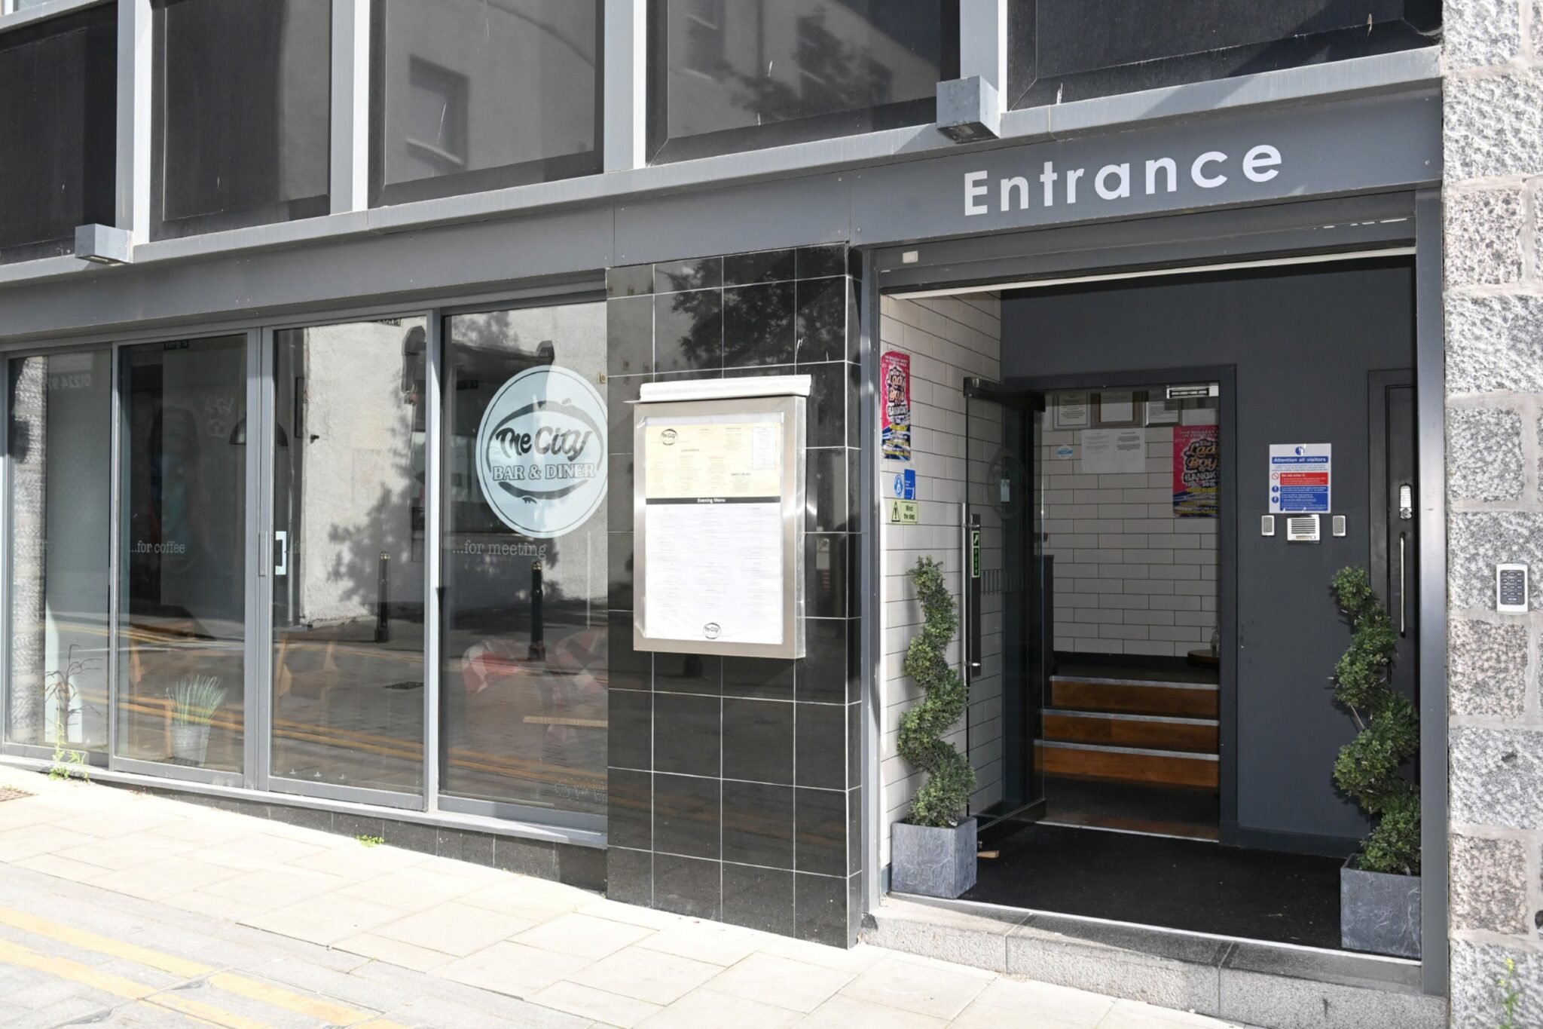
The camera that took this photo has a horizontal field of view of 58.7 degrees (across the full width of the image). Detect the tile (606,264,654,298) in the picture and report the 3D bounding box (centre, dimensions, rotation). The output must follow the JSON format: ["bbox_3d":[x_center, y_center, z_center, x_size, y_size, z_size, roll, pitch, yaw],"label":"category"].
[{"bbox_3d":[-0.542,-0.905,5.347,0.210,0.115,0.015,0,-1,29],"label":"tile"}]

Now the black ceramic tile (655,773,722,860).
[{"bbox_3d":[-0.319,1.150,5.228,0.310,0.308,0.012,0,-1,28],"label":"black ceramic tile"}]

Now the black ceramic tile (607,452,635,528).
[{"bbox_3d":[-0.546,-0.081,5.353,0.211,0.304,0.010,0,-1,29],"label":"black ceramic tile"}]

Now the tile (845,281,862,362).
[{"bbox_3d":[0.296,-0.701,4.981,0.012,0.308,0.123,0,-1,28],"label":"tile"}]

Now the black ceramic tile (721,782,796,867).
[{"bbox_3d":[-0.046,1.144,5.061,0.307,0.304,0.010,0,-1,29],"label":"black ceramic tile"}]

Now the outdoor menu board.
[{"bbox_3d":[-0.202,0.011,5.017,0.700,1.002,0.110,0,-1,29],"label":"outdoor menu board"}]

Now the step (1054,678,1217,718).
[{"bbox_3d":[2.227,1.079,8.243,1.046,0.165,0.280,0,-1,29],"label":"step"}]

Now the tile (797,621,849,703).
[{"bbox_3d":[0.180,0.522,4.884,0.205,0.300,0.010,0,-1,28],"label":"tile"}]

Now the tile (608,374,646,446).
[{"bbox_3d":[-0.539,-0.383,5.283,0.211,0.300,0.010,0,-1,28],"label":"tile"}]

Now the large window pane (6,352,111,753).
[{"bbox_3d":[-3.890,0.201,7.490,0.919,2.148,0.030,0,-1,29],"label":"large window pane"}]

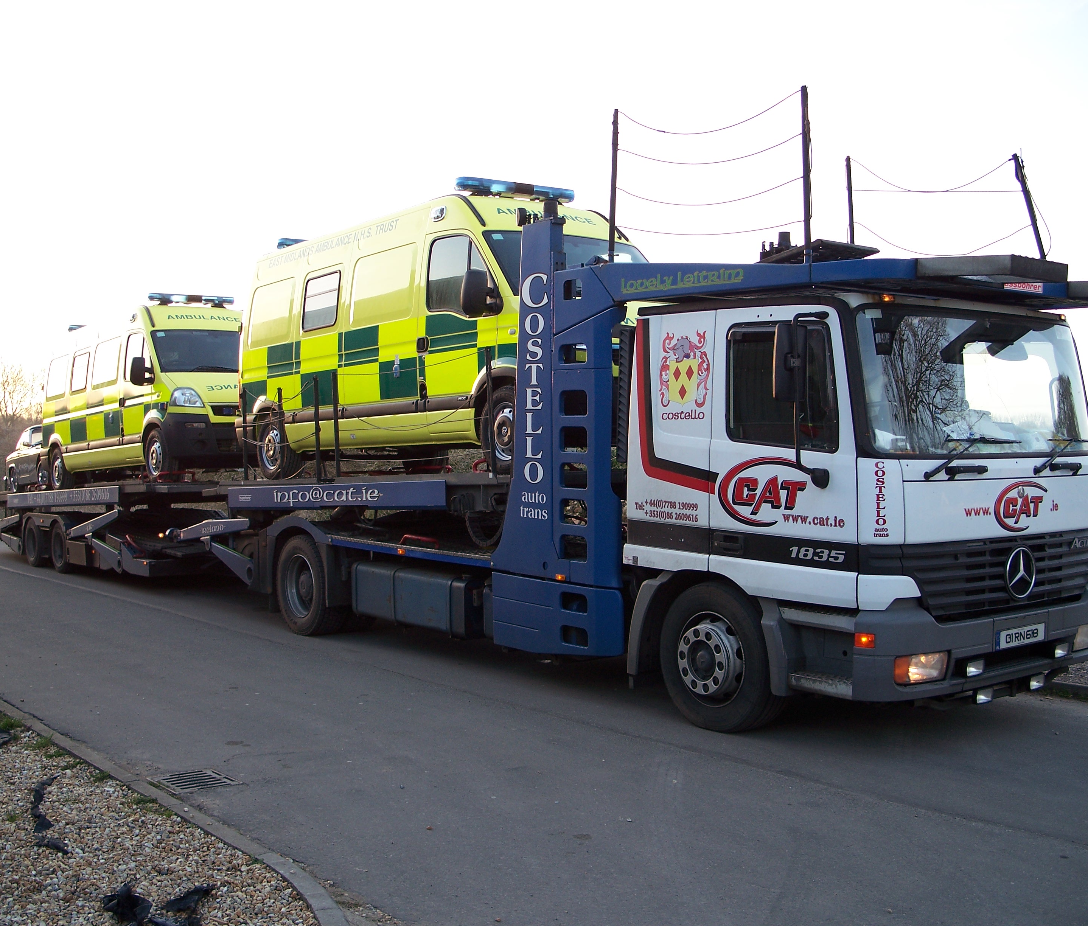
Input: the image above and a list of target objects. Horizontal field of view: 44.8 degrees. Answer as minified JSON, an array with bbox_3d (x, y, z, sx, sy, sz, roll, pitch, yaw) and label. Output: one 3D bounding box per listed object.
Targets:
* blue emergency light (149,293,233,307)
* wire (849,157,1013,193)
[{"bbox_3d":[-4.722,-2.162,17.712,1.200,0.140,0.300,-2,-1,-37],"label":"blue emergency light"},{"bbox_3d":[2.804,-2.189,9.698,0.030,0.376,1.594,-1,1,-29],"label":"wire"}]

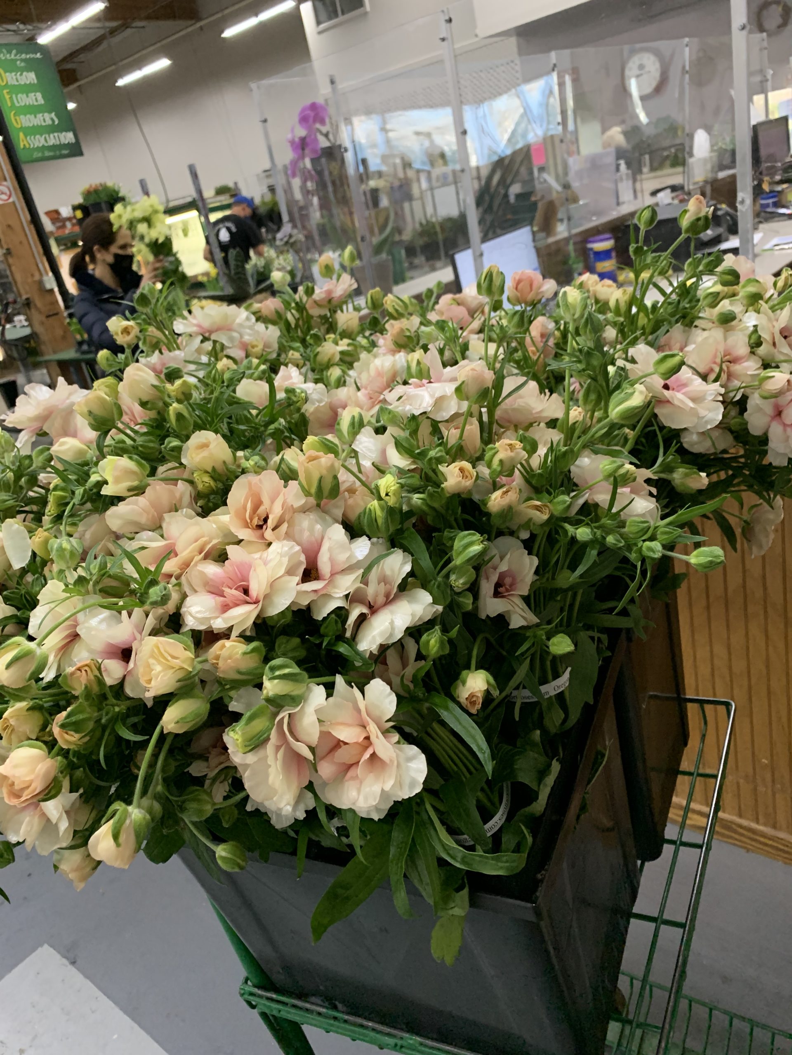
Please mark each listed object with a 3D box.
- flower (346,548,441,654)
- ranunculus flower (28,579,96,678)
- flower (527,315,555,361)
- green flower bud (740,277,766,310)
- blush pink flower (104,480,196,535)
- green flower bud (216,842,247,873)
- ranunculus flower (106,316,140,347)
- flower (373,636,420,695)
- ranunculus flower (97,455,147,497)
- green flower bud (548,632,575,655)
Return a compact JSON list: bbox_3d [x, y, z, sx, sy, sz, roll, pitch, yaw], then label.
[{"bbox_3d":[-0.002,0.047,0.505,0.056,0.038,0.058,-18,62,10],"label":"flower"},{"bbox_3d":[-0.224,0.070,0.540,0.065,0.072,0.045,-29,24,-35],"label":"ranunculus flower"},{"bbox_3d":[0.157,-0.206,0.860,0.040,0.046,0.040,7,28,41],"label":"flower"},{"bbox_3d":[0.342,-0.225,0.760,0.029,0.026,0.026,-28,0,30],"label":"green flower bud"},{"bbox_3d":[-0.202,-0.017,0.650,0.074,0.042,0.060,-17,21,-16],"label":"blush pink flower"},{"bbox_3d":[-0.111,0.222,0.535,0.021,0.021,0.021,-21,39,-28],"label":"green flower bud"},{"bbox_3d":[-0.262,-0.188,0.760,0.029,0.028,0.028,-18,-11,-13],"label":"ranunculus flower"},{"bbox_3d":[0.001,0.096,0.560,0.037,0.044,0.032,-1,6,14],"label":"flower"},{"bbox_3d":[-0.207,-0.039,0.600,0.036,0.030,0.031,-3,18,-21],"label":"ranunculus flower"},{"bbox_3d":[0.127,0.090,0.610,0.019,0.016,0.016,16,3,15],"label":"green flower bud"}]

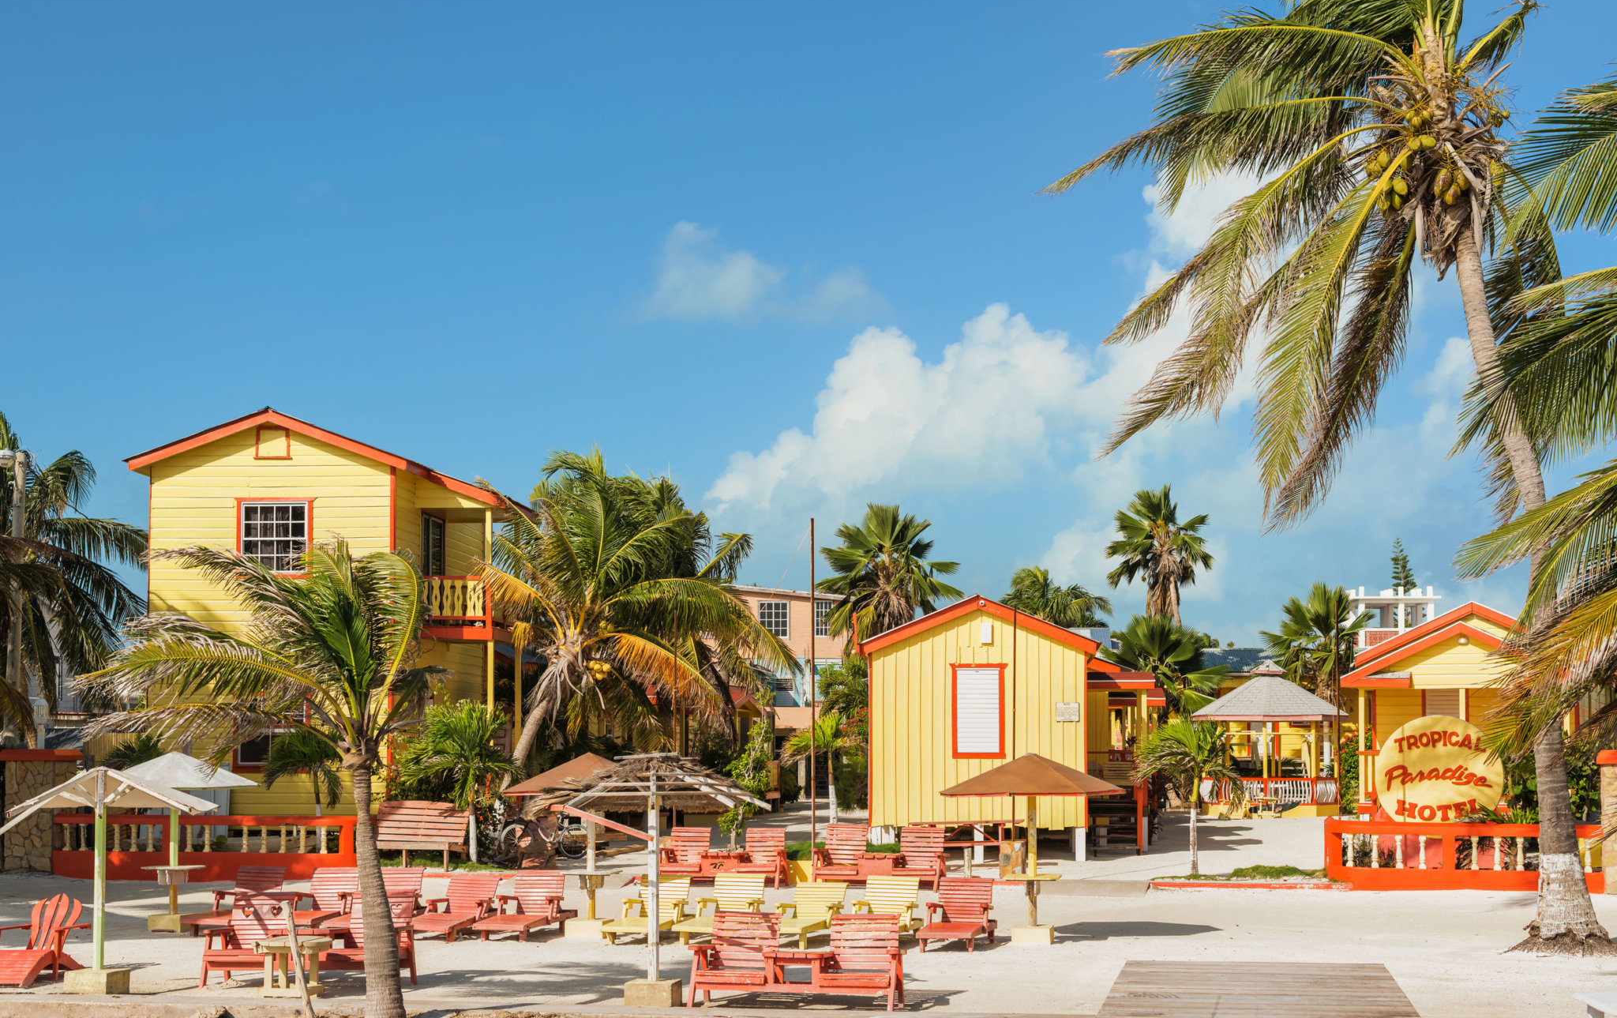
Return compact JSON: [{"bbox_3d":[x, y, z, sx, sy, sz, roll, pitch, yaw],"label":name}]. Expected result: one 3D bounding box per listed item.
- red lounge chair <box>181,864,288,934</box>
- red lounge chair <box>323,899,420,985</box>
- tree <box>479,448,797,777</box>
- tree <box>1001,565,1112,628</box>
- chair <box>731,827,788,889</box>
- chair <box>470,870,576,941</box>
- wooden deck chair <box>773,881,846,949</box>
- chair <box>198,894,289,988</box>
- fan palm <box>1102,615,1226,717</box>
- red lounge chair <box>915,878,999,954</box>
[{"bbox_3d":[-6.400,4.431,25.281,0.720,0.720,1.850,-1,-6,11],"label":"red lounge chair"},{"bbox_3d":[-4.320,4.193,21.910,0.700,0.860,0.900,-1,-5,12],"label":"red lounge chair"},{"bbox_3d":[-3.150,2.693,41.642,5.800,7.500,5.600,0,-6,0],"label":"tree"},{"bbox_3d":[8.642,5.990,77.792,4.200,8.110,4.200,0,-6,0],"label":"tree"},{"bbox_3d":[-0.675,4.977,32.000,0.680,0.900,0.820,-1,-6,13],"label":"chair"},{"bbox_3d":[-3.300,4.661,26.386,0.700,0.740,1.600,-1,-5,15],"label":"chair"},{"bbox_3d":[-0.060,4.618,25.587,0.700,0.680,1.650,-1,-5,15],"label":"wooden deck chair"},{"bbox_3d":[-5.530,4.202,22.010,0.700,0.860,0.900,-1,-5,12],"label":"chair"},{"bbox_3d":[8.850,5.145,55.763,3.100,4.900,2.900,0,-5,0],"label":"fan palm"},{"bbox_3d":[1.700,4.583,25.489,0.740,0.730,1.900,-1,-6,13],"label":"red lounge chair"}]

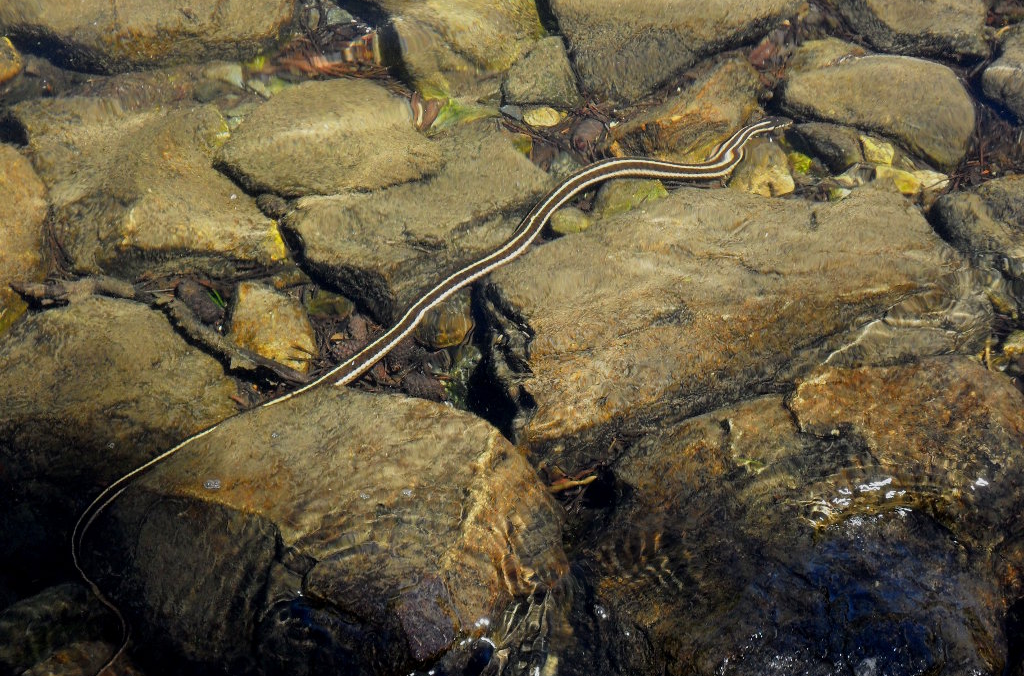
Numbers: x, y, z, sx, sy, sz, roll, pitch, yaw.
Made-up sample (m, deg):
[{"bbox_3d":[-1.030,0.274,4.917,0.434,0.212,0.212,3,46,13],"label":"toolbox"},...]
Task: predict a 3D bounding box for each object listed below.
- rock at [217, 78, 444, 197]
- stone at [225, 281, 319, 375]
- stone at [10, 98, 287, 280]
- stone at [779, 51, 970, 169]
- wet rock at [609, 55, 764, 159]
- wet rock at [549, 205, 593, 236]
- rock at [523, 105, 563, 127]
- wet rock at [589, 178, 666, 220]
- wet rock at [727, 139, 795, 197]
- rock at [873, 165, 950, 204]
[{"bbox_3d":[-0.174,-0.193,1.785,0.218,0.080,0.133,4,45,4],"label":"rock"},{"bbox_3d":[-0.205,-0.009,1.601,0.064,0.050,0.094,14,47,14],"label":"stone"},{"bbox_3d":[-0.340,-0.141,1.747,0.254,0.120,0.193,9,46,8],"label":"stone"},{"bbox_3d":[0.352,-0.220,1.798,0.184,0.090,0.123,9,46,8],"label":"stone"},{"bbox_3d":[0.170,-0.227,1.819,0.156,0.070,0.107,-18,48,-17],"label":"wet rock"},{"bbox_3d":[0.053,-0.107,1.700,0.040,0.027,0.029,0,45,0],"label":"wet rock"},{"bbox_3d":[0.030,-0.215,1.807,0.041,0.020,0.028,0,45,0],"label":"rock"},{"bbox_3d":[0.109,-0.133,1.725,0.072,0.040,0.048,-9,46,-8],"label":"wet rock"},{"bbox_3d":[0.232,-0.161,1.739,0.062,0.045,0.065,0,45,0],"label":"wet rock"},{"bbox_3d":[0.368,-0.142,1.720,0.069,0.027,0.038,11,46,11],"label":"rock"}]

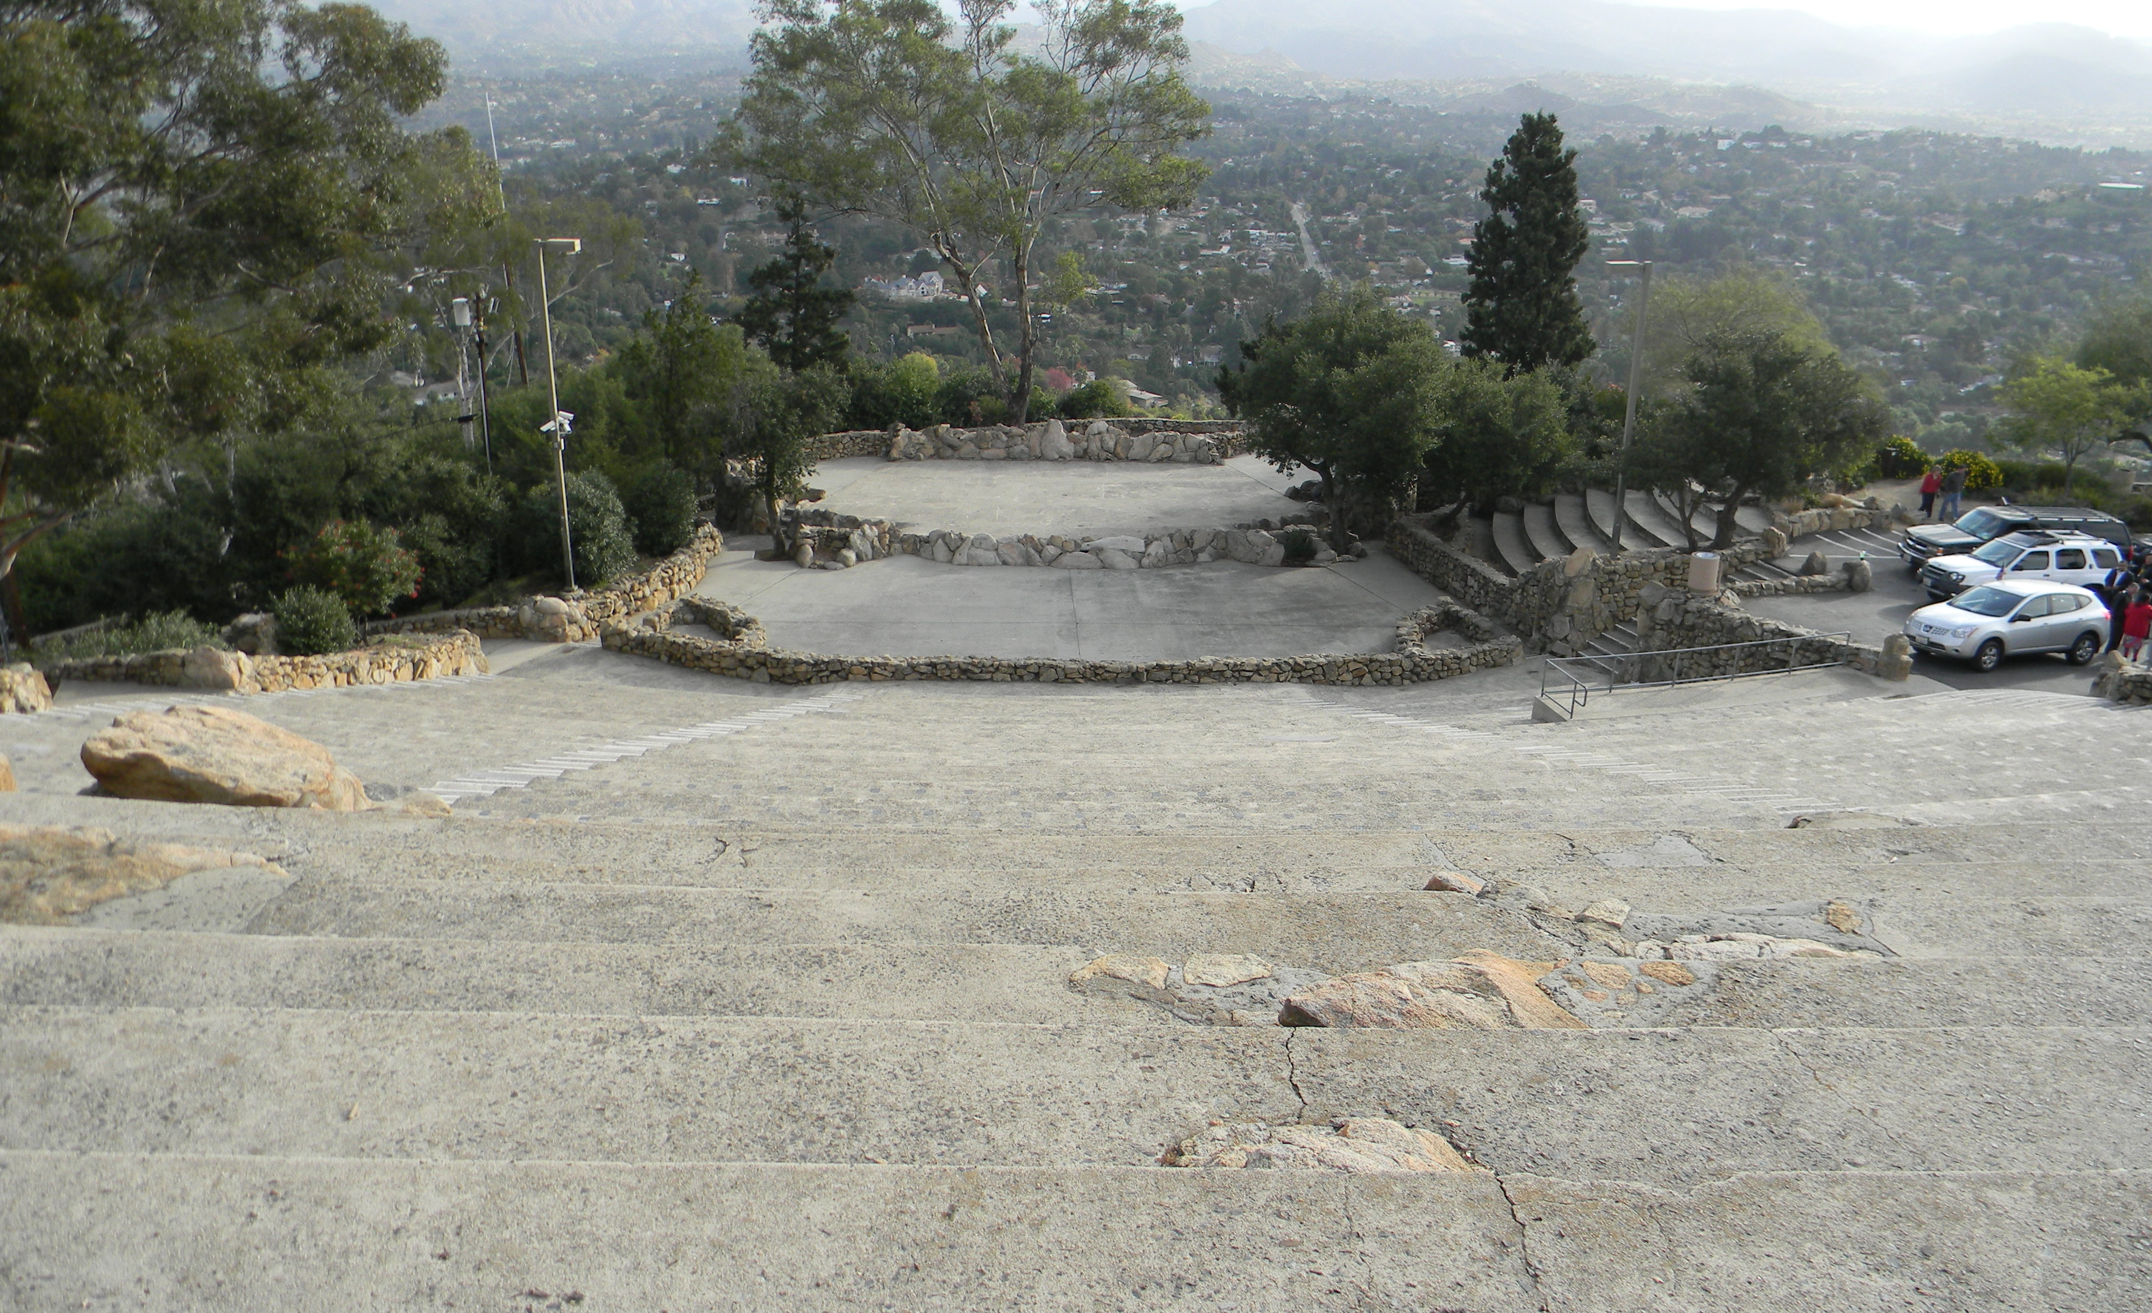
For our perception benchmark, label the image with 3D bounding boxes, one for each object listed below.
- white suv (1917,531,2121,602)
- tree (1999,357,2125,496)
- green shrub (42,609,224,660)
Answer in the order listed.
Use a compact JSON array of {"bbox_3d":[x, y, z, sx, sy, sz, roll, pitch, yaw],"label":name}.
[{"bbox_3d":[23.296,-2.096,43.045,4.530,1.870,1.800,0,16,-6],"label":"white suv"},{"bbox_3d":[30.758,-7.185,54.300,3.800,4.300,3.700,0,19,0],"label":"tree"},{"bbox_3d":[-19.126,-0.392,35.300,3.600,1.000,1.700,0,19,0],"label":"green shrub"}]

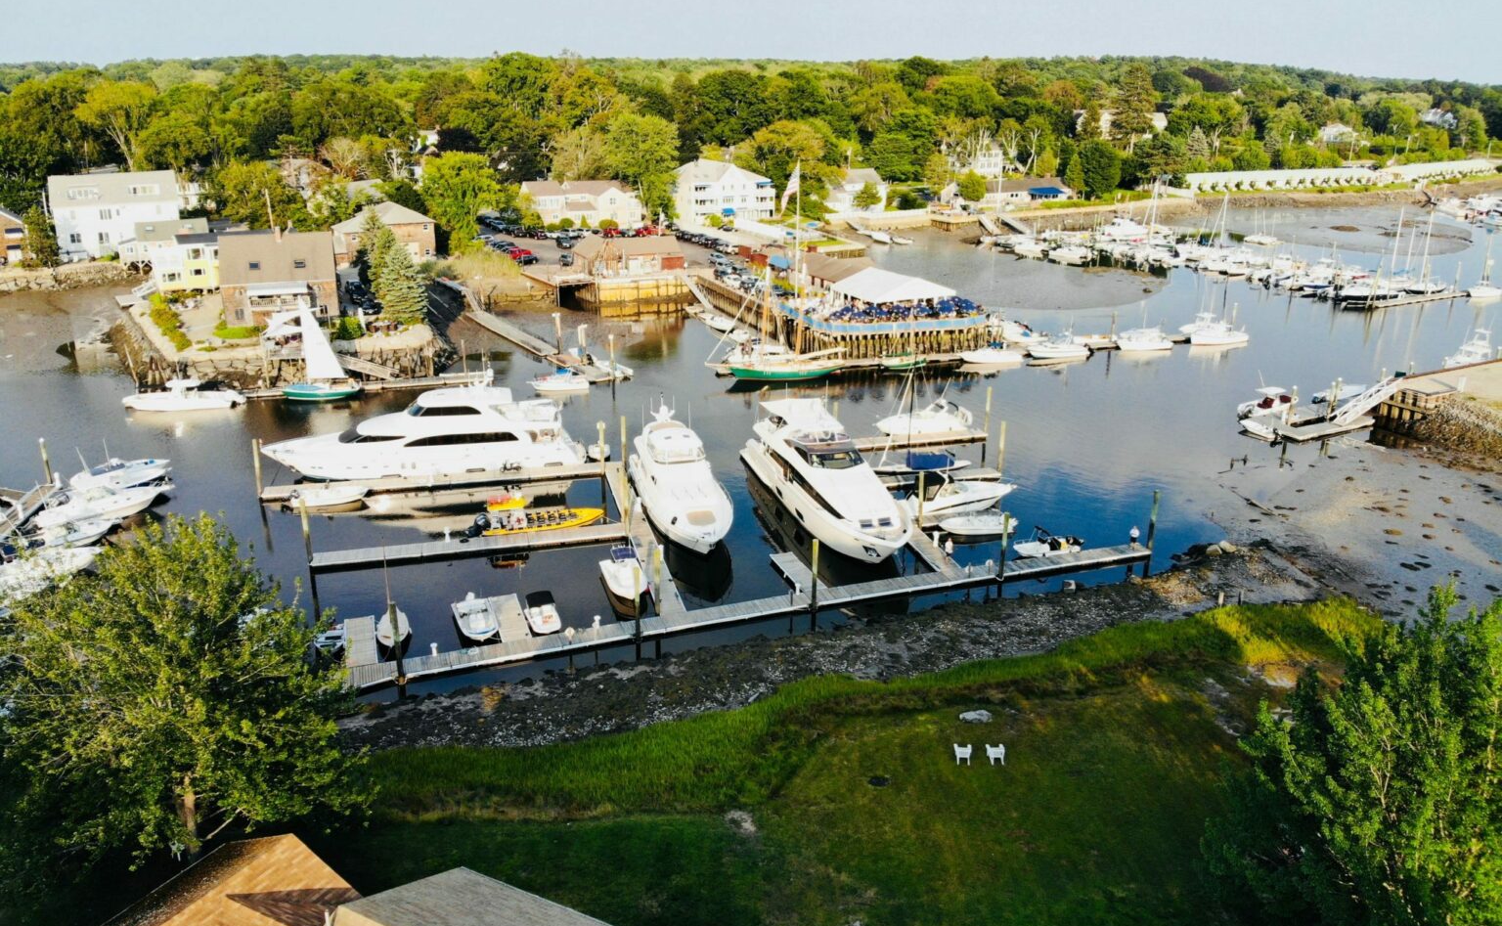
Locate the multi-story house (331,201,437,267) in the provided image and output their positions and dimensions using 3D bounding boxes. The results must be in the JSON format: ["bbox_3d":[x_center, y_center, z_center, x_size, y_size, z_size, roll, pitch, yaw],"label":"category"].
[{"bbox_3d":[-56.300,-35.420,159.420,14.500,7.900,10.000,-9,22,-24],"label":"multi-story house"}]

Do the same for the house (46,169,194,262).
[{"bbox_3d":[-98.010,-38.850,160.500,16.500,11.300,11.500,-13,24,-33],"label":"house"}]

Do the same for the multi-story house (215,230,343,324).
[{"bbox_3d":[-56.000,-22.470,123.400,12.000,9.200,11.200,-8,22,-23],"label":"multi-story house"}]

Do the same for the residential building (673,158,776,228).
[{"bbox_3d":[-5.870,-55.660,212.860,18.200,11.800,10.500,-11,23,-29],"label":"residential building"}]

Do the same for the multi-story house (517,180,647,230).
[{"bbox_3d":[-30.690,-48.140,193.690,21.500,8.000,11.000,-2,20,-7],"label":"multi-story house"}]

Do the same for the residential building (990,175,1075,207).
[{"bbox_3d":[62.890,-64.380,245.270,23.500,5.200,8.700,-7,22,-21],"label":"residential building"}]

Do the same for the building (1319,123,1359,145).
[{"bbox_3d":[212.430,-119.140,376.510,10.300,7.100,10.300,-10,23,-26],"label":"building"}]

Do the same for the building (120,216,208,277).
[{"bbox_3d":[-85.420,-31.930,151.450,10.300,6.400,8.000,-12,24,-31],"label":"building"}]

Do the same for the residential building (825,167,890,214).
[{"bbox_3d":[22.550,-60.040,227.840,10.700,8.500,8.500,-10,23,-26],"label":"residential building"}]

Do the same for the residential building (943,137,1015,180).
[{"bbox_3d":[62.390,-83.710,285.130,12.000,9.200,11.000,-12,24,-31],"label":"residential building"}]

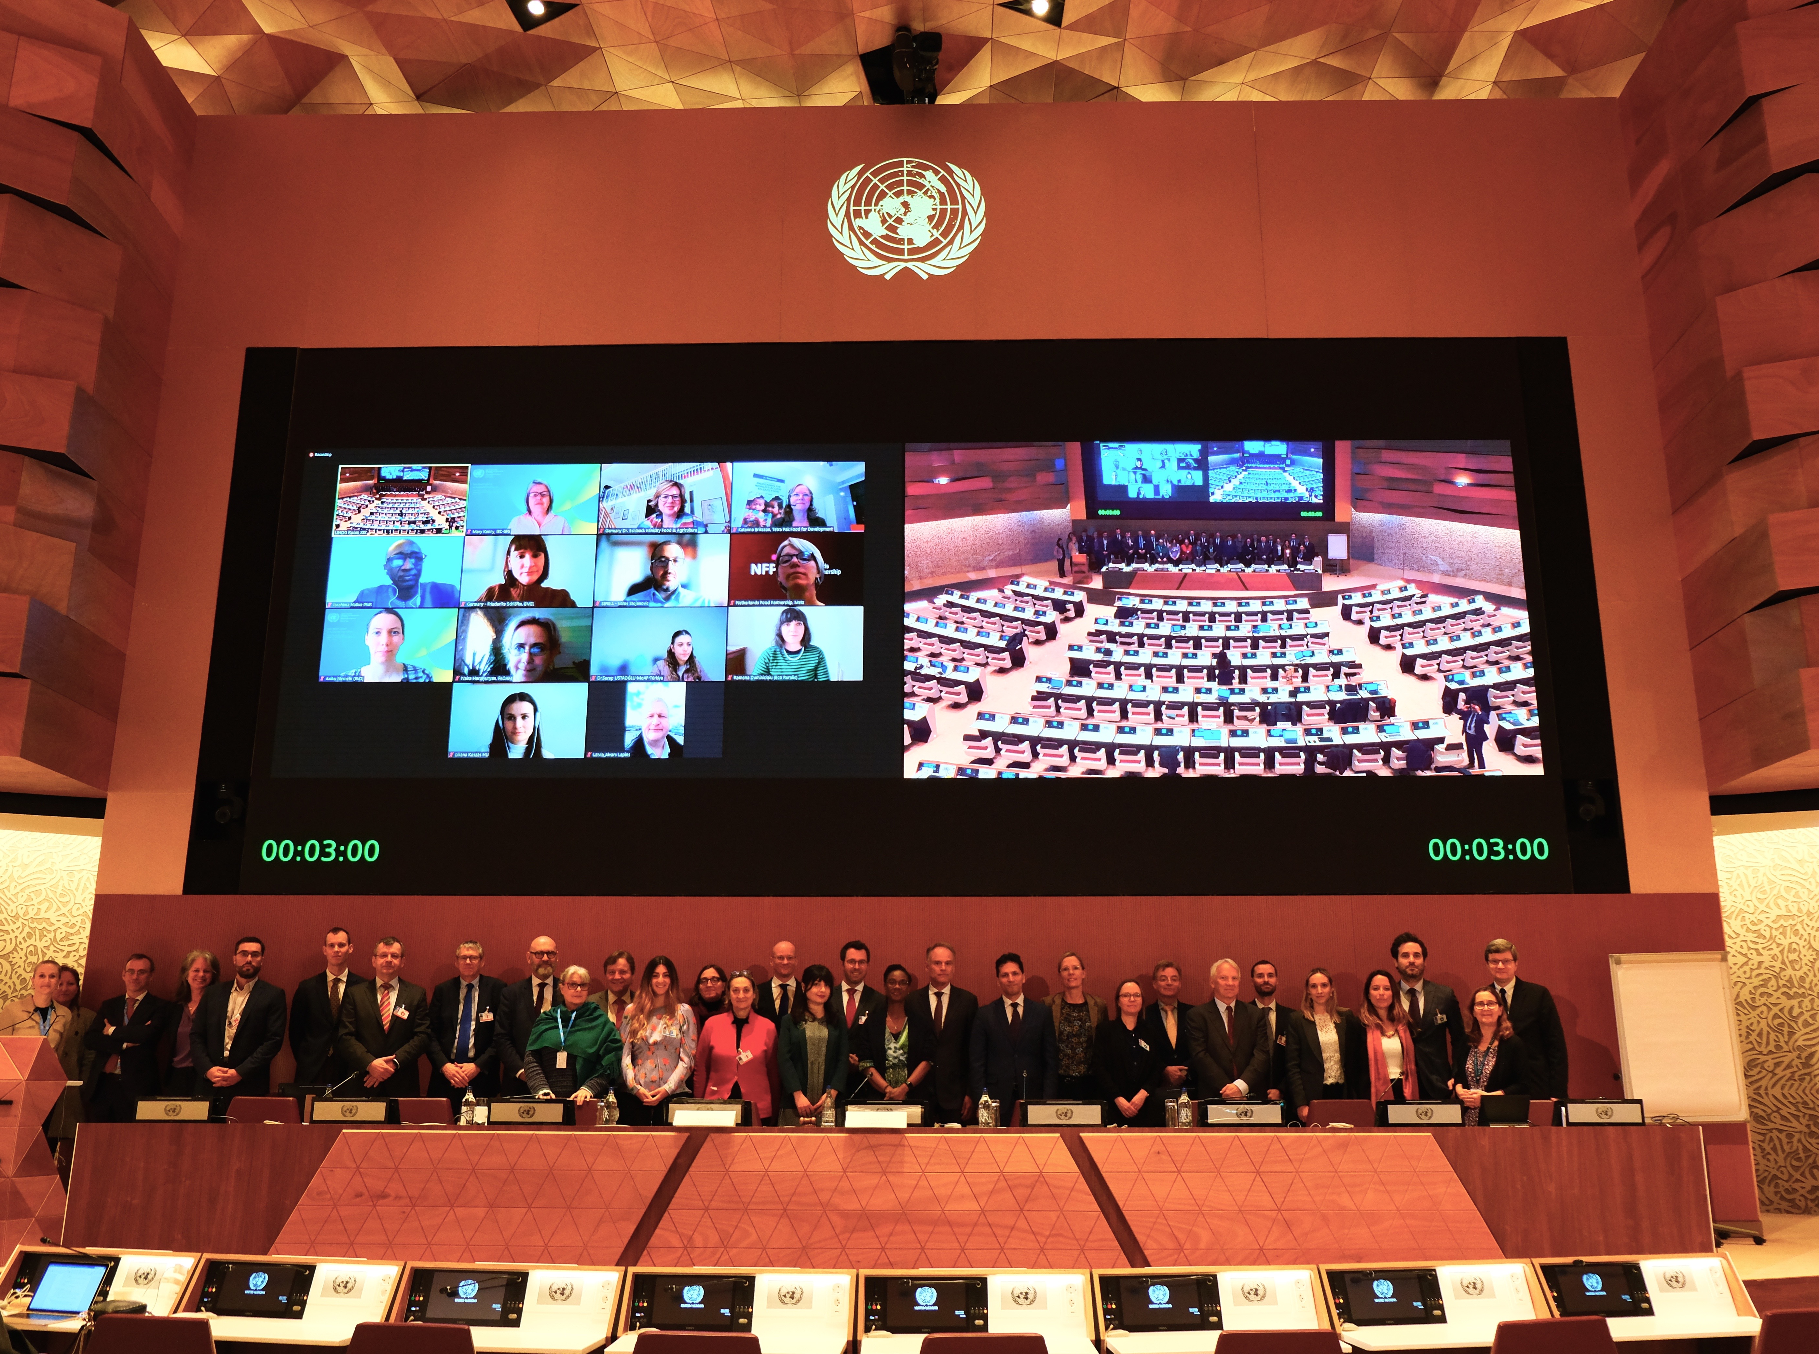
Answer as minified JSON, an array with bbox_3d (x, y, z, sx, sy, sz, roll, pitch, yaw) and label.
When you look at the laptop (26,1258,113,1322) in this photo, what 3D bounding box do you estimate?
[{"bbox_3d":[-3.459,2.482,6.127,0.305,0.189,0.264,-4,-15,16],"label":"laptop"}]

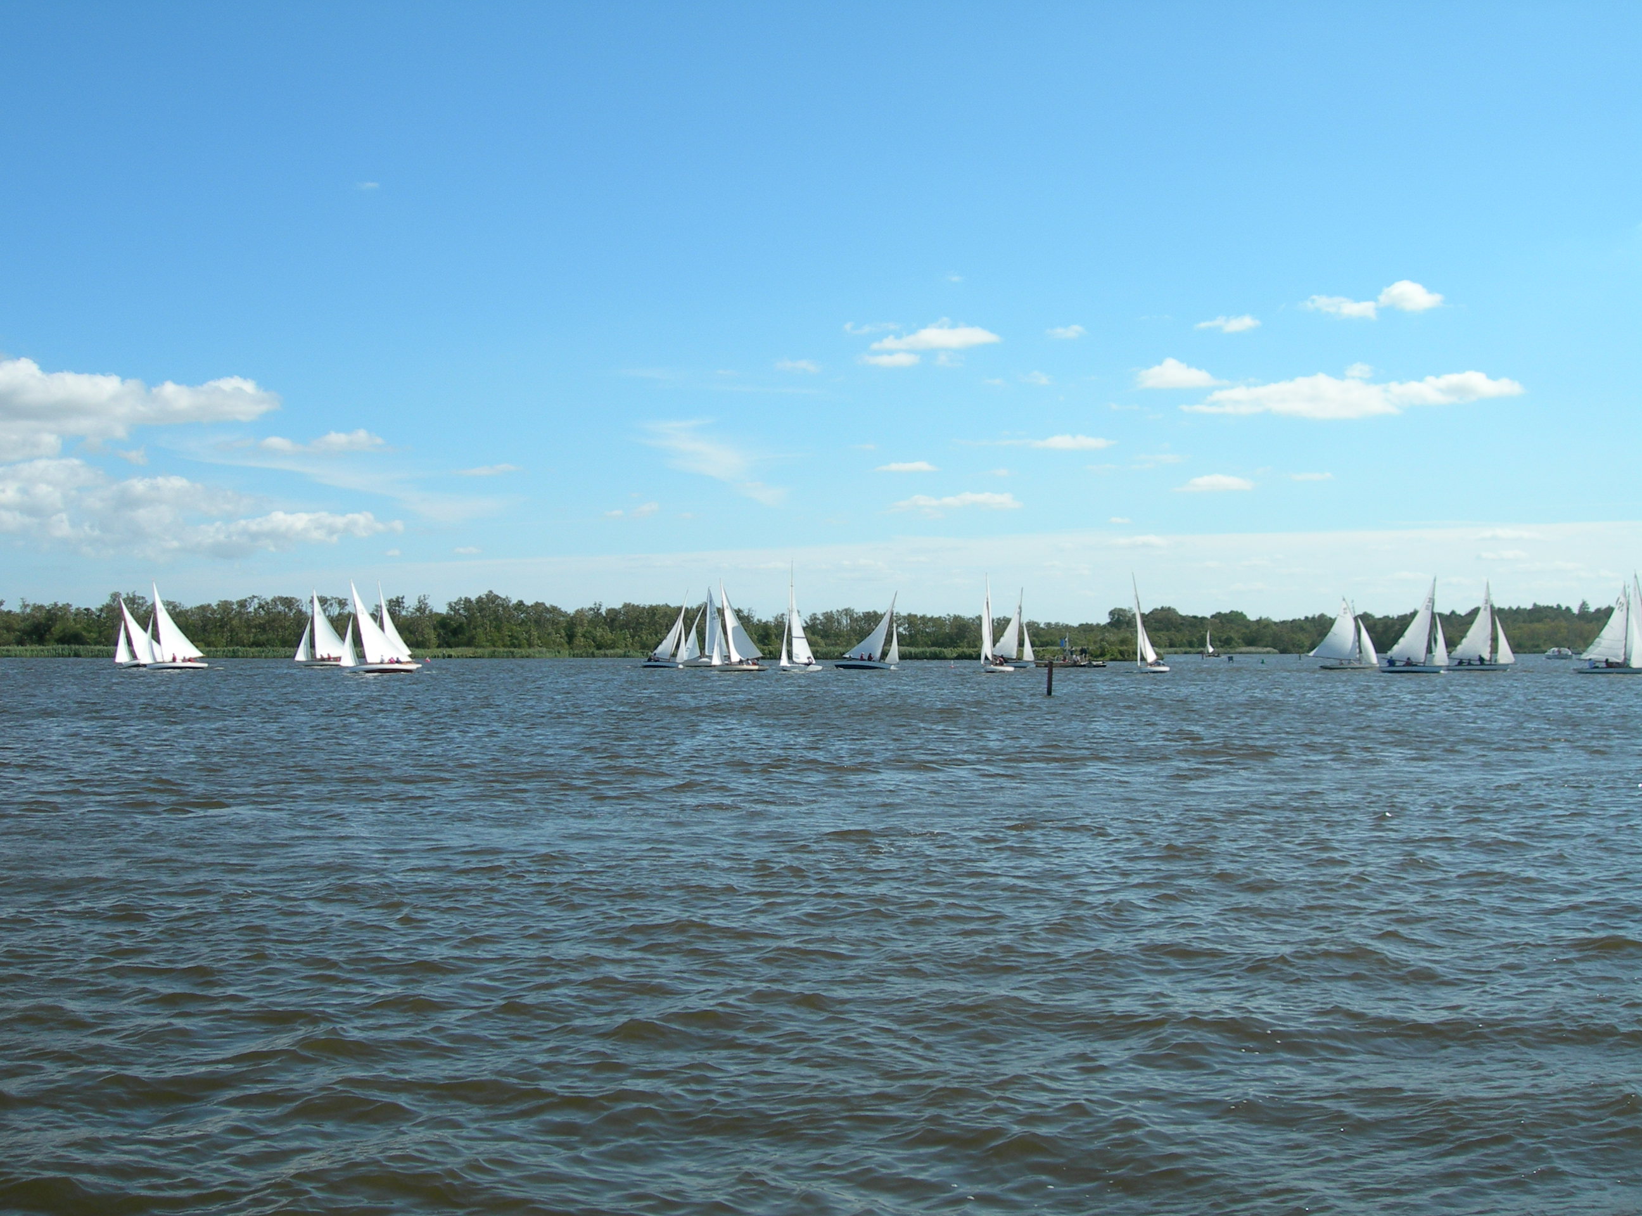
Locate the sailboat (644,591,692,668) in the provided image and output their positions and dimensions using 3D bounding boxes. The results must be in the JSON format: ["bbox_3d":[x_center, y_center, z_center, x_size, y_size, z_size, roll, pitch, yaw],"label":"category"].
[{"bbox_3d":[-16.637,2.278,194.000,2.200,8.280,6.500,1,-1,-44],"label":"sailboat"}]

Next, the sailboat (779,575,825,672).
[{"bbox_3d":[-1.864,0.950,169.000,2.300,10.200,6.600,1,-1,-42],"label":"sailboat"}]

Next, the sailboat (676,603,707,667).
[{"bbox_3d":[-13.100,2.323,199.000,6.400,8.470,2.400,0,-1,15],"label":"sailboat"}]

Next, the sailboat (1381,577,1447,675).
[{"bbox_3d":[54.640,1.624,166.000,6.400,8.800,2.200,0,-1,15],"label":"sailboat"}]

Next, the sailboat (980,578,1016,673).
[{"bbox_3d":[16.560,1.495,168.000,2.100,9.090,6.600,0,-1,26],"label":"sailboat"}]

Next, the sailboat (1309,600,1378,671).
[{"bbox_3d":[53.363,2.652,184.000,7.000,7.270,2.300,0,-1,-8],"label":"sailboat"}]

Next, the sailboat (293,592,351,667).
[{"bbox_3d":[-57.510,2.369,208.000,6.900,8.730,2.200,0,-1,-12],"label":"sailboat"}]

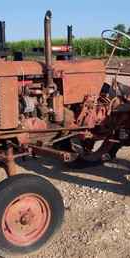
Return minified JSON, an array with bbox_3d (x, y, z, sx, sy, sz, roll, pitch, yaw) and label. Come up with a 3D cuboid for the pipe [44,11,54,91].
[{"bbox_3d":[-0.160,-0.777,3.730,0.085,0.760,0.080,-2,13,0],"label":"pipe"}]

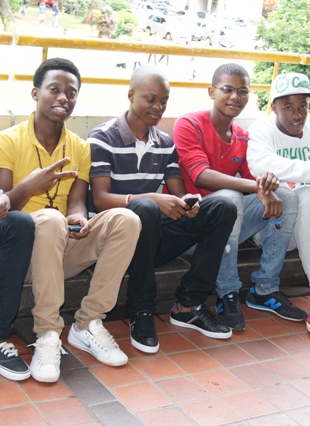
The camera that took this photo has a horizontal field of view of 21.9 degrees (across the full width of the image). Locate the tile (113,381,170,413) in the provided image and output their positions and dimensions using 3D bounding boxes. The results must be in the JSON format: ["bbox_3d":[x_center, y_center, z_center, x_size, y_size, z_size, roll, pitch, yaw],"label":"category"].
[{"bbox_3d":[-0.043,0.633,2.727,0.156,0.012,0.156,-3,19,-32],"label":"tile"}]

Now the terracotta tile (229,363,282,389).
[{"bbox_3d":[0.375,0.605,2.955,0.155,0.014,0.155,-3,19,-31],"label":"terracotta tile"}]

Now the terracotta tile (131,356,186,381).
[{"bbox_3d":[0.013,0.577,2.948,0.156,0.012,0.156,-3,19,-32],"label":"terracotta tile"}]

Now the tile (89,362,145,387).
[{"bbox_3d":[-0.127,0.583,2.846,0.153,0.014,0.156,-3,18,-31],"label":"tile"}]

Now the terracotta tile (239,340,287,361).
[{"bbox_3d":[0.431,0.552,3.183,0.153,0.014,0.156,-3,18,-31],"label":"terracotta tile"}]

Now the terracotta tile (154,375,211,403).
[{"bbox_3d":[0.097,0.623,2.794,0.153,0.014,0.156,-3,18,-31],"label":"terracotta tile"}]

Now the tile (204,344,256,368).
[{"bbox_3d":[0.292,0.555,3.087,0.155,0.014,0.155,-3,19,-31],"label":"tile"}]

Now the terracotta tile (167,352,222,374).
[{"bbox_3d":[0.154,0.570,3.035,0.156,0.012,0.156,-3,19,-32],"label":"terracotta tile"}]

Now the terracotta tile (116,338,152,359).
[{"bbox_3d":[-0.070,0.527,3.070,0.153,0.014,0.156,-3,18,-31],"label":"terracotta tile"}]

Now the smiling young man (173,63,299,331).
[{"bbox_3d":[0.352,-0.115,3.553,0.523,1.059,0.672,-3,19,-32],"label":"smiling young man"}]

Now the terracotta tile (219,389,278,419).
[{"bbox_3d":[0.319,0.660,2.739,0.155,0.014,0.155,-3,19,-31],"label":"terracotta tile"}]

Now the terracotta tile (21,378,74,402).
[{"bbox_3d":[-0.370,0.601,2.685,0.153,0.014,0.156,-3,18,-31],"label":"terracotta tile"}]

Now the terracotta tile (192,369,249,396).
[{"bbox_3d":[0.236,0.611,2.870,0.155,0.014,0.155,-3,19,-31],"label":"terracotta tile"}]

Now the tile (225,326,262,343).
[{"bbox_3d":[0.345,0.501,3.316,0.154,0.015,0.154,-3,19,-32],"label":"tile"}]

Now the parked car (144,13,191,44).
[{"bbox_3d":[0.946,-12.460,54.000,1.680,1.480,3.900,-5,19,-34],"label":"parked car"}]

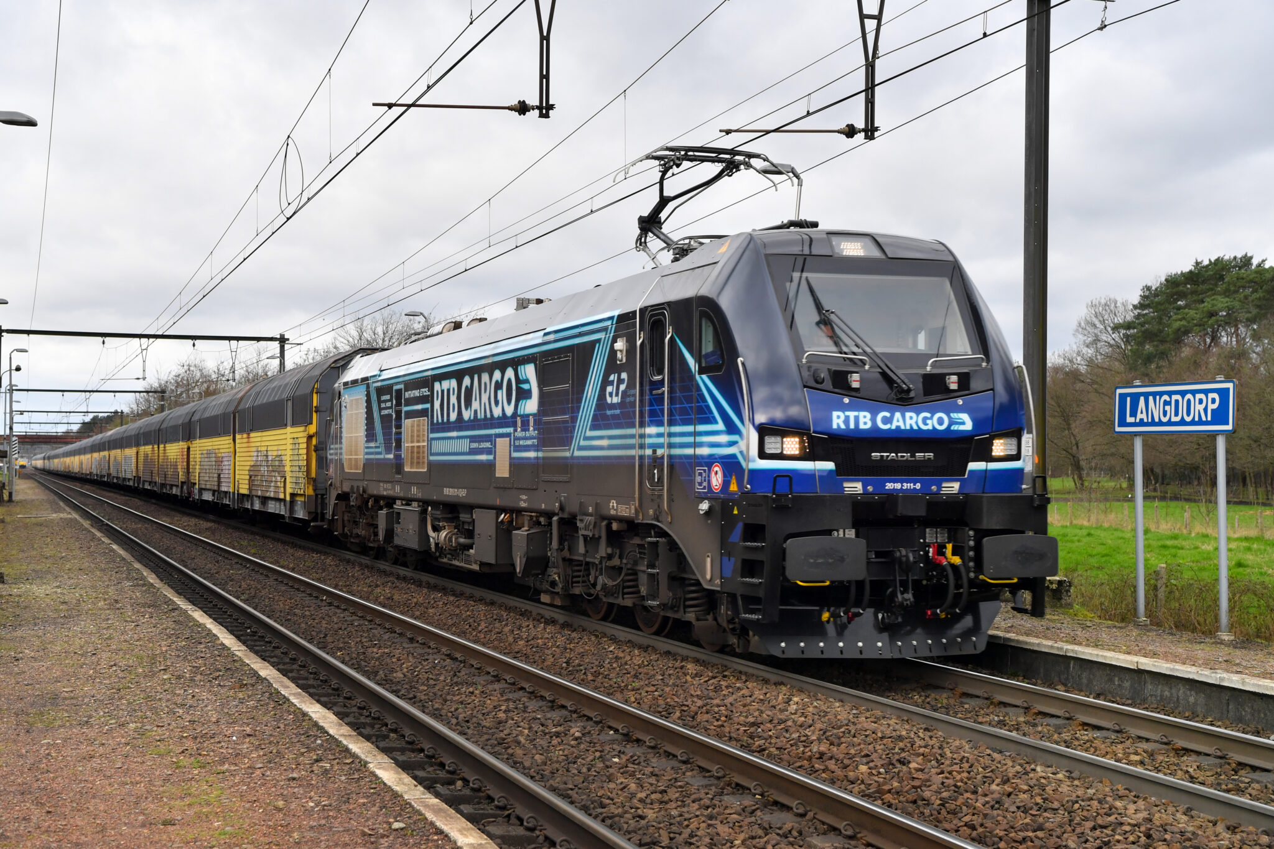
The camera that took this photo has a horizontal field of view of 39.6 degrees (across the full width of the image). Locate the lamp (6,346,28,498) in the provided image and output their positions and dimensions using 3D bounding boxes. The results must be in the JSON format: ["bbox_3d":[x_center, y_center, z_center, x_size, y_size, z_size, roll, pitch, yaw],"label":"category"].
[{"bbox_3d":[-22.716,0.000,65.167,0.760,5.660,0.300,1,-1,-20],"label":"lamp"}]

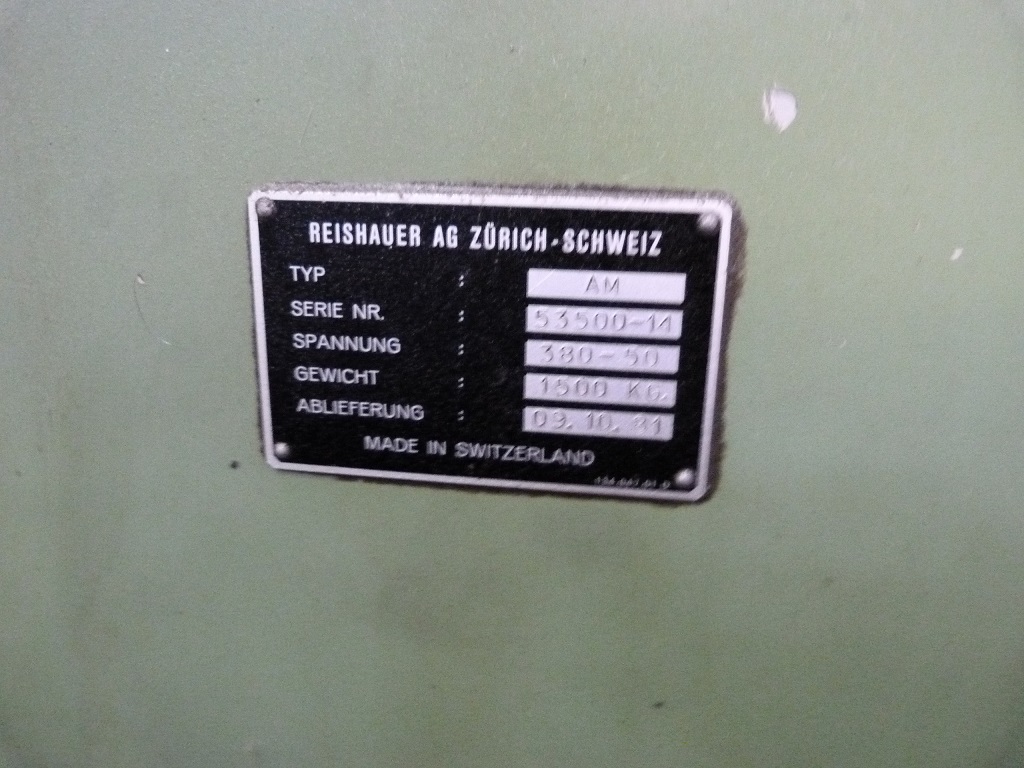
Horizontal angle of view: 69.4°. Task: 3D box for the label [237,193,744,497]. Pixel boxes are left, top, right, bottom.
[{"bbox_3d":[-0.008,-0.009,0.177,0.112,0.070,0.002,3,15,8],"label":"label"}]

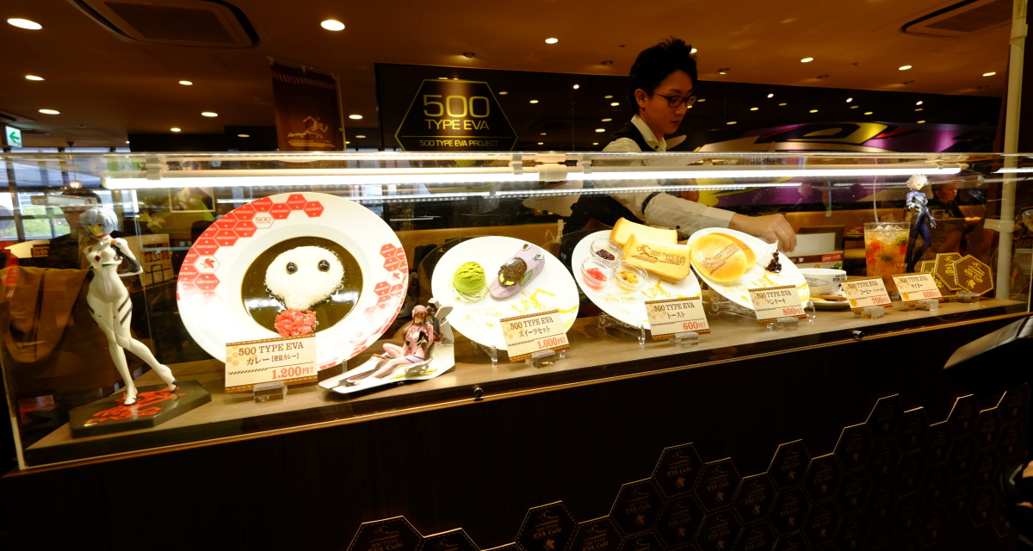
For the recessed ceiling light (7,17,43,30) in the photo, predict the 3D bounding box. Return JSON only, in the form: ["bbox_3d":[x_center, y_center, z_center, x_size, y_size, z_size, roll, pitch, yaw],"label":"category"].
[{"bbox_3d":[-3.039,-1.560,2.659,0.145,0.030,0.145,-5,7,-16],"label":"recessed ceiling light"}]

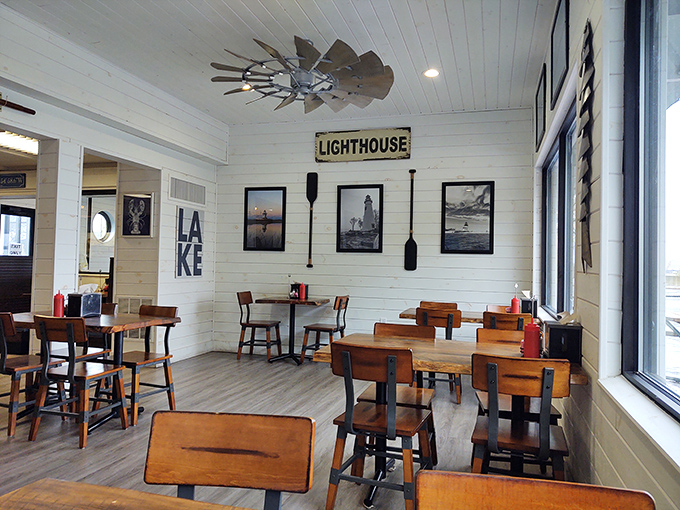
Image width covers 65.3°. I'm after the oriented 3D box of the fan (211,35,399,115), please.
[{"bbox_3d":[-0.306,-1.580,4.472,1.520,0.420,1.520,1,-1,16],"label":"fan"}]

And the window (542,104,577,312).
[{"bbox_3d":[1.640,-0.215,4.060,0.100,1.440,2.840,1,-1,16],"label":"window"}]

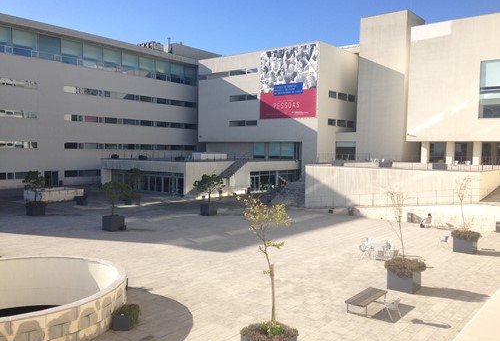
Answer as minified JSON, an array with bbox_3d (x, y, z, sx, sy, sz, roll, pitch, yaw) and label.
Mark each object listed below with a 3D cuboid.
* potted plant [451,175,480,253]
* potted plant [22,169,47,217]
[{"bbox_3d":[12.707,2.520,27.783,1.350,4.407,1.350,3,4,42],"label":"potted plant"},{"bbox_3d":[-17.542,1.817,38.846,1.700,3.639,1.700,3,4,42],"label":"potted plant"}]

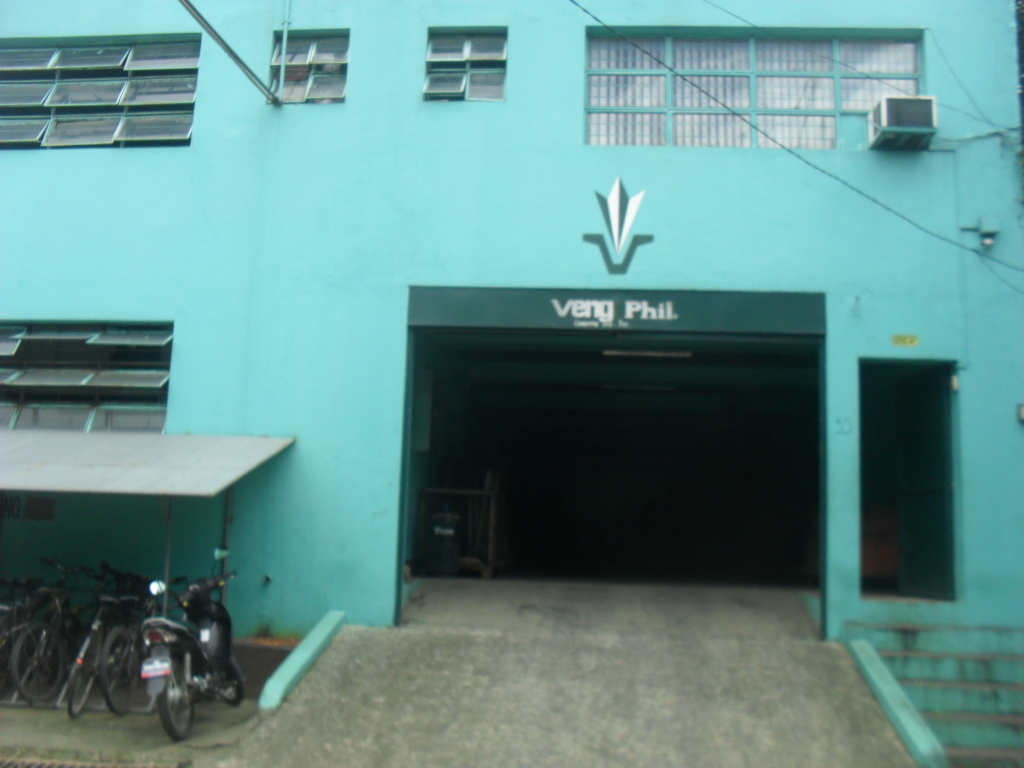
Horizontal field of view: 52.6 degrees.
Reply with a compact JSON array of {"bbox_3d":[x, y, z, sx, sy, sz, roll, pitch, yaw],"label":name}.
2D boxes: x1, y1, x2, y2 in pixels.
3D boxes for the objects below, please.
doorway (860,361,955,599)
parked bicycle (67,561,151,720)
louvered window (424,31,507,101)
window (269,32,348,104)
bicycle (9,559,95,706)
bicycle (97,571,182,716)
[{"bbox_3d":[3.517,0.843,9.217,0.848,2.123,0.150,1,-7,4],"label":"doorway"},{"bbox_3d":[-3.200,2.004,8.237,0.620,1.060,1.700,3,-7,-10],"label":"parked bicycle"},{"bbox_3d":[-0.431,-3.060,9.987,0.781,0.751,0.150,1,-7,4],"label":"louvered window"},{"bbox_3d":[-1.959,-3.064,10.084,0.759,0.755,0.150,1,-7,4],"label":"window"},{"bbox_3d":[-3.688,2.040,8.636,0.580,1.060,1.700,2,-7,-4],"label":"bicycle"},{"bbox_3d":[-2.937,2.036,8.350,0.580,1.040,1.700,2,-7,-5],"label":"bicycle"}]

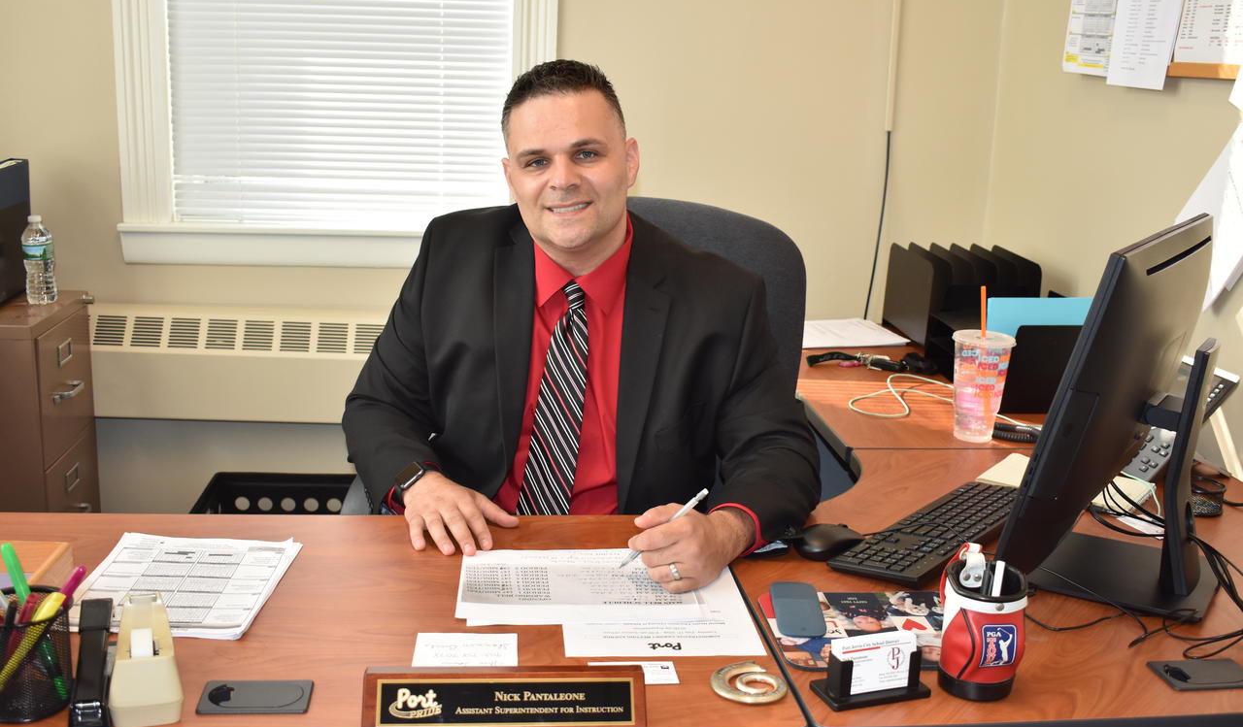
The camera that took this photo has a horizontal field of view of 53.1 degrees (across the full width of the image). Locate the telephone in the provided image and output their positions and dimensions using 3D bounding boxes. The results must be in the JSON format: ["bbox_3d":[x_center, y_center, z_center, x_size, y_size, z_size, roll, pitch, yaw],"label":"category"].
[{"bbox_3d":[0.887,0.089,2.062,0.160,0.176,0.210,-1,12,-13],"label":"telephone"}]

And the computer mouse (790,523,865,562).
[{"bbox_3d":[0.268,0.233,1.624,0.112,0.038,0.064,-7,15,-36],"label":"computer mouse"}]

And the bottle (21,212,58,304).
[{"bbox_3d":[-1.284,-0.229,2.740,0.067,0.196,0.067,2,12,0],"label":"bottle"}]

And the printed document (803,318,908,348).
[{"bbox_3d":[0.574,-0.076,3.184,0.290,0.012,0.290,4,12,11],"label":"printed document"}]

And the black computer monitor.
[{"bbox_3d":[0.637,0.053,1.549,0.250,0.445,0.550,9,14,32],"label":"black computer monitor"}]

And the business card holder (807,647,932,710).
[{"bbox_3d":[0.251,0.308,1.246,0.108,0.046,0.060,-2,13,-19],"label":"business card holder"}]

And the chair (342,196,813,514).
[{"bbox_3d":[-0.063,0.321,2.031,0.650,1.155,0.660,5,12,16],"label":"chair"}]

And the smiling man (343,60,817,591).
[{"bbox_3d":[-0.075,0.251,1.842,0.690,1.370,0.660,3,12,5],"label":"smiling man"}]

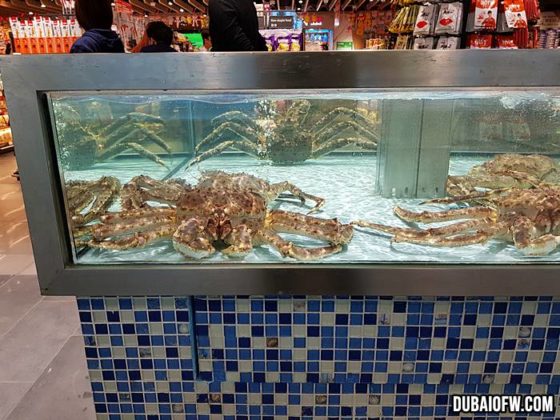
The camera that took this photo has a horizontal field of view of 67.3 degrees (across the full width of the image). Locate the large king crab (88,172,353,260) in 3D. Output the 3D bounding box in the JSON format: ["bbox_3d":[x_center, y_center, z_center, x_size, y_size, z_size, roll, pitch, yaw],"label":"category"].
[{"bbox_3d":[-0.126,-0.006,0.904,0.515,0.128,0.250,-1,17,-2],"label":"large king crab"}]

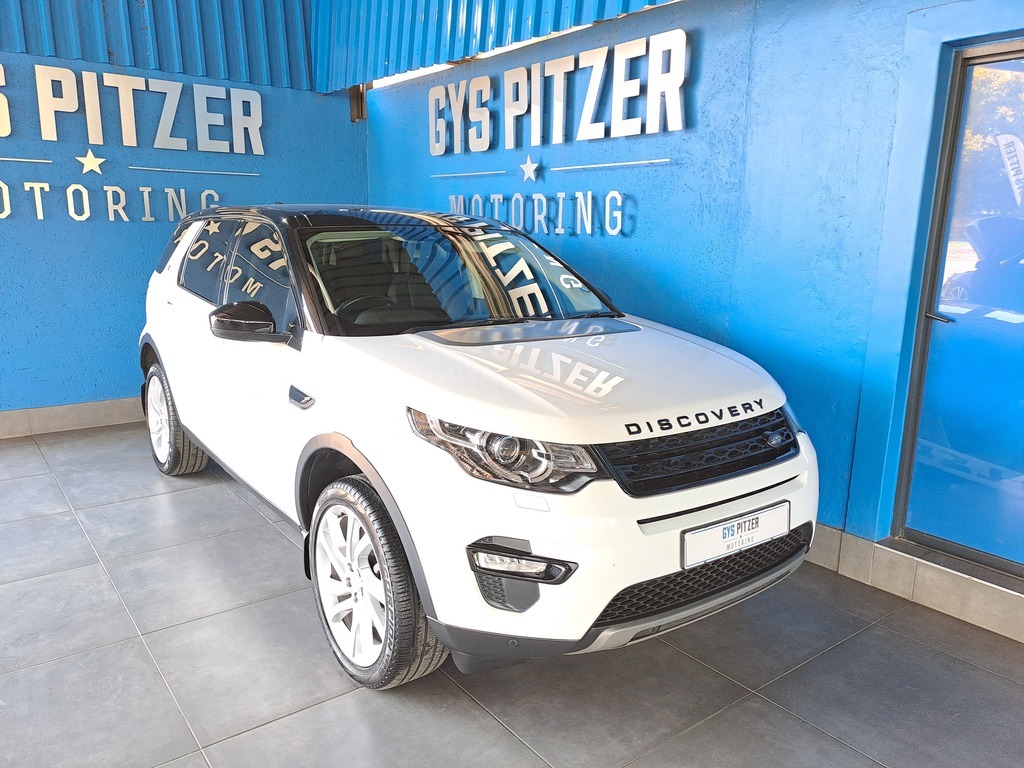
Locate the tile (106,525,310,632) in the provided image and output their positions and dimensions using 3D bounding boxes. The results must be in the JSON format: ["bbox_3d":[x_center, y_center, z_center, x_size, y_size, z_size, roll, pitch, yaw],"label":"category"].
[{"bbox_3d":[-1.346,0.857,3.373,0.800,0.012,0.804,-7,14,-37],"label":"tile"}]

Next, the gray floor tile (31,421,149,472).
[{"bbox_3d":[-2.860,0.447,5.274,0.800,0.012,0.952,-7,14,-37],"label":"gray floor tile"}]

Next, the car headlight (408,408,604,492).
[{"bbox_3d":[-0.015,0.183,2.122,0.425,0.210,0.405,-7,14,-37],"label":"car headlight"}]

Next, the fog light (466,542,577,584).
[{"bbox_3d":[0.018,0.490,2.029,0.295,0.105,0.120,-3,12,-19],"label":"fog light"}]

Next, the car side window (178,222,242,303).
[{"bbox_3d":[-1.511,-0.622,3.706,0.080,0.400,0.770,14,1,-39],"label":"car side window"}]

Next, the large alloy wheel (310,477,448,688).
[{"bbox_3d":[-0.456,0.655,2.558,0.250,0.725,0.728,-7,14,-37],"label":"large alloy wheel"}]

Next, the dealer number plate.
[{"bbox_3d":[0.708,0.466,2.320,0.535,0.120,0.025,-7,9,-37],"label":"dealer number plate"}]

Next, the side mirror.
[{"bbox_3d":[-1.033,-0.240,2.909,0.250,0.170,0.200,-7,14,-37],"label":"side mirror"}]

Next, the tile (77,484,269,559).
[{"bbox_3d":[-1.832,0.722,3.979,0.800,0.012,0.800,-7,14,-37],"label":"tile"}]

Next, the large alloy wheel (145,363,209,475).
[{"bbox_3d":[-2.118,0.210,4.689,0.245,0.730,0.730,-7,14,-37],"label":"large alloy wheel"}]

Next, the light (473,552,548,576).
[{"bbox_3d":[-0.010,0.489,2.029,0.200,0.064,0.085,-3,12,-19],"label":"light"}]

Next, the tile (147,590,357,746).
[{"bbox_3d":[-0.854,0.988,2.749,0.800,0.012,0.804,-7,14,-37],"label":"tile"}]

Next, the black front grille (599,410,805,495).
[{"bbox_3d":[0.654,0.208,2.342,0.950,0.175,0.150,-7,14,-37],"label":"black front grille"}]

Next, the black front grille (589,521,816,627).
[{"bbox_3d":[0.689,0.602,2.384,1.110,0.175,0.120,-7,14,-37],"label":"black front grille"}]

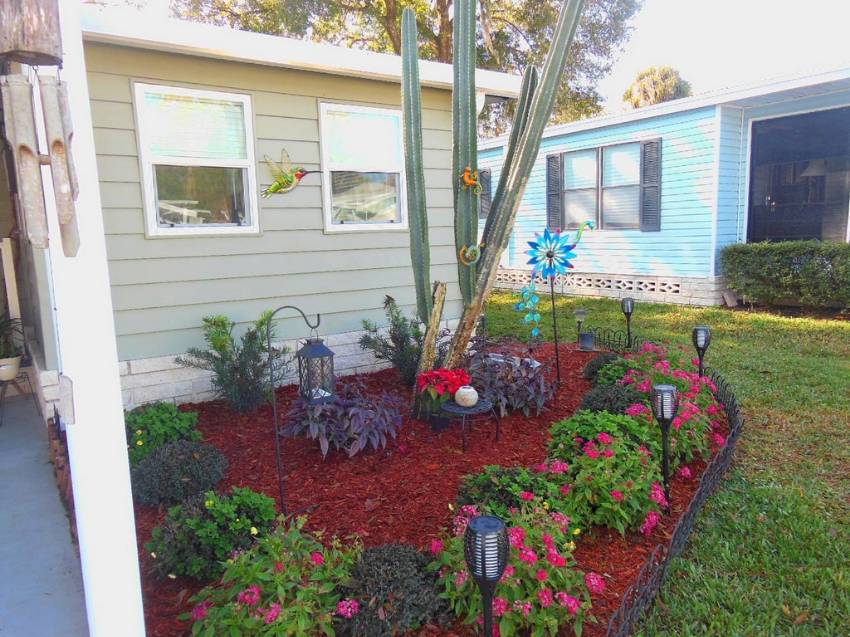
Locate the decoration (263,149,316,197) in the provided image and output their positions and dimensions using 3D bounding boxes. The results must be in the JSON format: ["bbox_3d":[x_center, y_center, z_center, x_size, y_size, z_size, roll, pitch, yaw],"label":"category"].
[{"bbox_3d":[-1.035,-1.160,4.906,0.530,0.390,0.100,-7,9,-34],"label":"decoration"}]

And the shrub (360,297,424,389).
[{"bbox_3d":[-0.269,0.189,5.593,0.700,0.790,0.660,-2,8,-3],"label":"shrub"}]

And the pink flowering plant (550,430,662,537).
[{"bbox_3d":[0.911,0.753,3.055,0.553,0.364,0.520,1,8,17],"label":"pink flowering plant"}]

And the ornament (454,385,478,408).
[{"bbox_3d":[0.269,0.523,4.021,0.152,0.145,0.152,-1,8,4],"label":"ornament"}]

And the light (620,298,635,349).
[{"bbox_3d":[2.070,0.058,6.242,0.124,0.530,0.124,1,9,18],"label":"light"}]

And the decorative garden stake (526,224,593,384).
[{"bbox_3d":[1.235,-0.125,5.600,0.630,1.480,0.200,1,9,12],"label":"decorative garden stake"}]

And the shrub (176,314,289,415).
[{"bbox_3d":[-1.574,0.345,5.071,0.930,0.820,0.780,-4,9,-17],"label":"shrub"}]

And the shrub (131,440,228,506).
[{"bbox_3d":[-1.208,0.728,3.017,0.459,0.254,0.459,-5,8,-23],"label":"shrub"}]

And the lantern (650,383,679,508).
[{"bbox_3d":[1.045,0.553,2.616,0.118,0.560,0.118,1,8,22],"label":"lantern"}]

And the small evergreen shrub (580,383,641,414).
[{"bbox_3d":[1.335,0.568,4.416,0.430,0.190,0.410,1,9,17],"label":"small evergreen shrub"}]

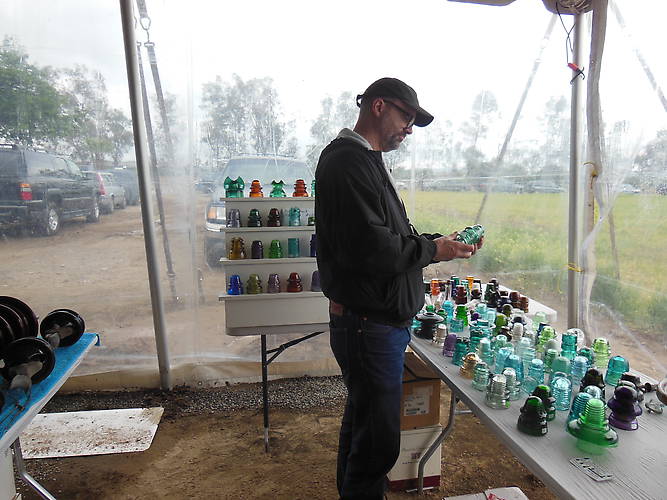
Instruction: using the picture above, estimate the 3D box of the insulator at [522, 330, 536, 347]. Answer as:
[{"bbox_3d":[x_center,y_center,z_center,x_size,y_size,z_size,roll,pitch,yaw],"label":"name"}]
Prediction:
[{"bbox_3d":[0.872,0.407,2.135,0.068,0.093,0.068,0,7,0],"label":"insulator"}]

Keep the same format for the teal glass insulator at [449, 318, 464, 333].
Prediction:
[{"bbox_3d":[0.623,0.380,2.423,0.068,0.053,0.068,0,8,0],"label":"teal glass insulator"}]

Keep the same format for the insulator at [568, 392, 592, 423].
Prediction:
[{"bbox_3d":[0.778,0.494,1.500,0.080,0.093,0.080,0,8,0],"label":"insulator"}]

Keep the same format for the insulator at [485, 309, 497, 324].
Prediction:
[{"bbox_3d":[0.783,0.346,2.387,0.066,0.100,0.066,0,9,0],"label":"insulator"}]

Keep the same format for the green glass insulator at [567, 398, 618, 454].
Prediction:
[{"bbox_3d":[0.728,0.487,1.352,0.128,0.128,0.128,0,7,0],"label":"green glass insulator"}]

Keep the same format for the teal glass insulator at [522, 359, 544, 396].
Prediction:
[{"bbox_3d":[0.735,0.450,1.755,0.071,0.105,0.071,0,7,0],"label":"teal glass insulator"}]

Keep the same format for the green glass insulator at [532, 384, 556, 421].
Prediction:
[{"bbox_3d":[0.662,0.480,1.532,0.086,0.096,0.086,0,9,0],"label":"green glass insulator"}]

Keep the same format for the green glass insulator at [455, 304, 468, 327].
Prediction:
[{"bbox_3d":[0.650,0.334,2.430,0.068,0.104,0.068,0,8,0],"label":"green glass insulator"}]

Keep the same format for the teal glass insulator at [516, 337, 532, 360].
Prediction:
[{"bbox_3d":[0.764,0.404,1.921,0.069,0.101,0.069,0,8,0],"label":"teal glass insulator"}]

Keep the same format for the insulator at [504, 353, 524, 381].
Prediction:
[{"bbox_3d":[0.667,0.429,1.770,0.072,0.095,0.072,0,8,0],"label":"insulator"}]

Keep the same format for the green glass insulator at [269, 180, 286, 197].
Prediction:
[{"bbox_3d":[-0.312,-0.344,2.720,0.091,0.097,0.086,-1,8,-9],"label":"green glass insulator"}]

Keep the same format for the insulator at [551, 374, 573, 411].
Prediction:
[{"bbox_3d":[0.760,0.475,1.599,0.064,0.099,0.064,0,8,0],"label":"insulator"}]

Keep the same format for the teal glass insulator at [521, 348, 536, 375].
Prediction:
[{"bbox_3d":[0.743,0.418,1.834,0.067,0.098,0.067,0,8,0],"label":"teal glass insulator"}]

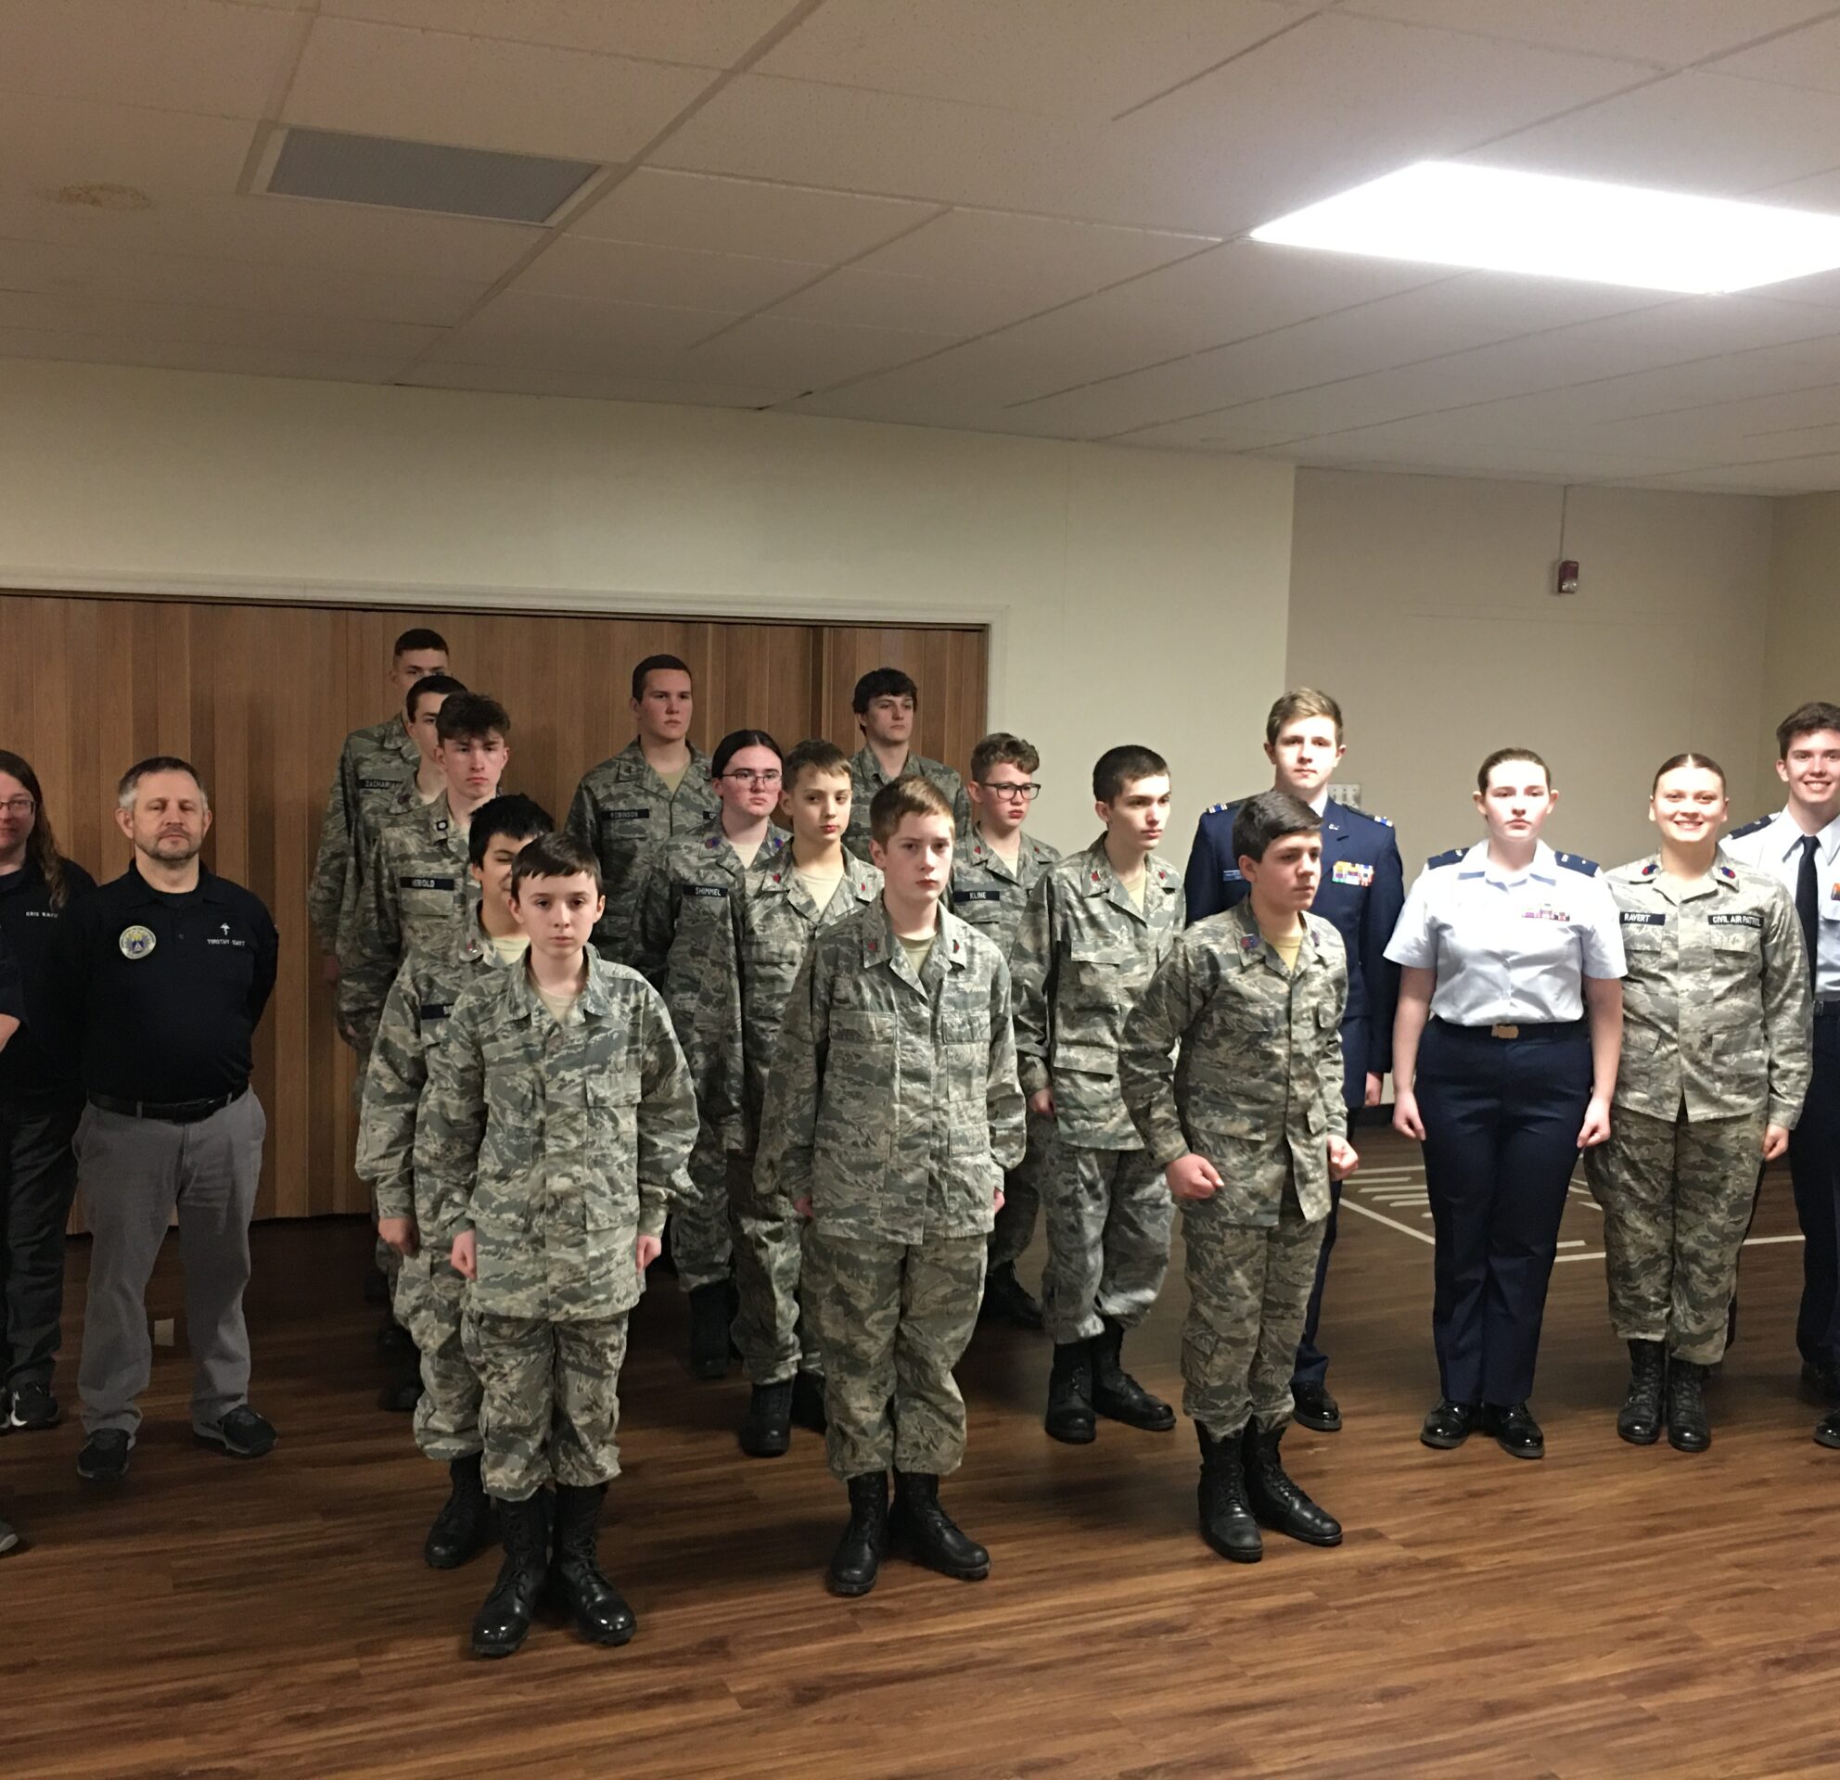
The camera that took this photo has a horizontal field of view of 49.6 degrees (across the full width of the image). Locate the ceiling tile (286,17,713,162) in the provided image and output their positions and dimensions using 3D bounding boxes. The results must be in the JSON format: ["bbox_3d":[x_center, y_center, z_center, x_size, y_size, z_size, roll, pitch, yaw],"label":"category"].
[{"bbox_3d":[-0.676,-1.246,3.106,0.605,0.020,0.605,-1,6,-22],"label":"ceiling tile"}]

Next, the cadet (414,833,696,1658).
[{"bbox_3d":[-0.697,0.638,3.761,0.510,1.495,0.330,-1,6,-17],"label":"cadet"}]

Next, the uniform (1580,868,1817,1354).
[{"bbox_3d":[1.847,0.538,4.768,0.530,1.222,0.290,3,6,20],"label":"uniform"}]

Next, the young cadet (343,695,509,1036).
[{"bbox_3d":[-1.122,0.381,4.949,0.530,1.738,0.340,-2,7,-23],"label":"young cadet"}]

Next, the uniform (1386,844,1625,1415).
[{"bbox_3d":[1.413,0.587,4.801,0.560,1.407,0.300,3,6,13],"label":"uniform"}]

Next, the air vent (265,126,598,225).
[{"bbox_3d":[-0.902,-1.325,3.679,0.561,0.030,0.522,-1,6,-23],"label":"air vent"}]

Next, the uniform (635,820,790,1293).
[{"bbox_3d":[-0.472,0.444,5.194,0.480,1.255,0.320,-1,6,-25],"label":"uniform"}]

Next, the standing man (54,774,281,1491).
[{"bbox_3d":[-1.696,0.495,4.496,0.490,1.600,0.380,-1,6,-24],"label":"standing man"}]

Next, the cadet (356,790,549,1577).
[{"bbox_3d":[-0.888,0.582,4.032,0.500,1.538,0.320,-1,6,-19],"label":"cadet"}]

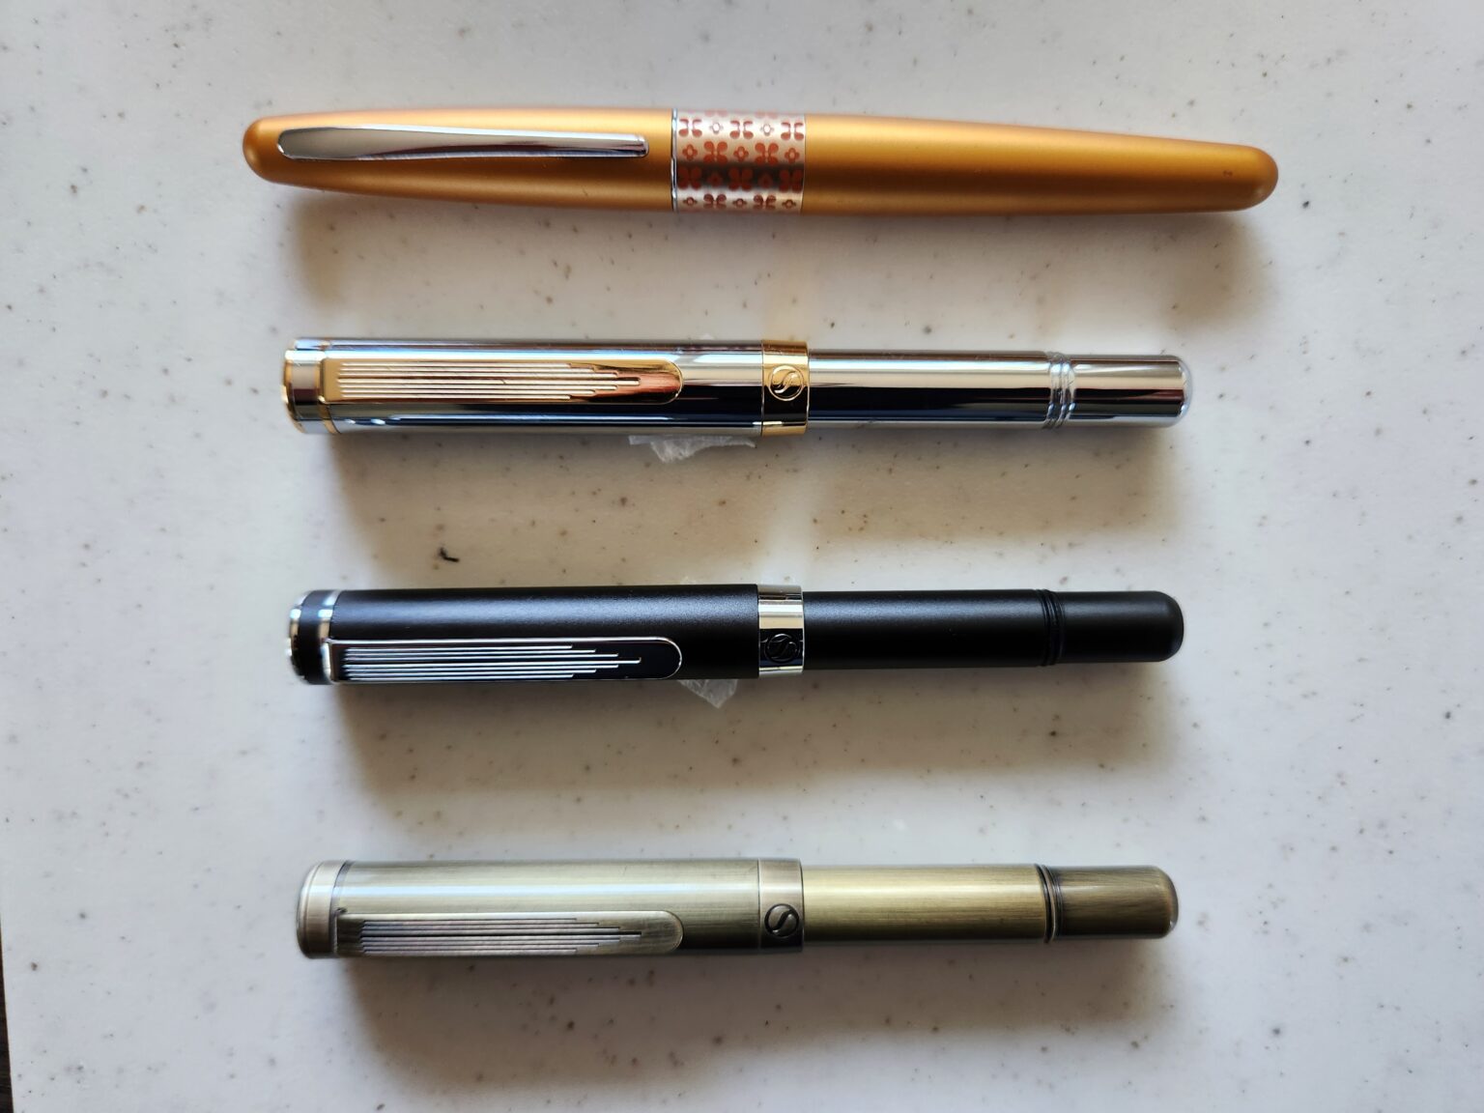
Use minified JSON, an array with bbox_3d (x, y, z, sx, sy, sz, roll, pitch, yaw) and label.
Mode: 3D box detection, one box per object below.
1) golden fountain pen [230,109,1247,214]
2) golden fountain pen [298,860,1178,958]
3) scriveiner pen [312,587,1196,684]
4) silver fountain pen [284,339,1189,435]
[{"bbox_3d":[0.003,-0.053,0.132,0.138,0.015,0.013,2,93,0],"label":"golden fountain pen"},{"bbox_3d":[0.000,0.049,0.137,0.120,0.015,0.013,-1,93,0],"label":"golden fountain pen"},{"bbox_3d":[0.000,0.010,0.135,0.120,0.014,0.013,-1,93,0],"label":"scriveiner pen"},{"bbox_3d":[0.000,-0.023,0.133,0.120,0.015,0.013,0,93,0],"label":"silver fountain pen"}]

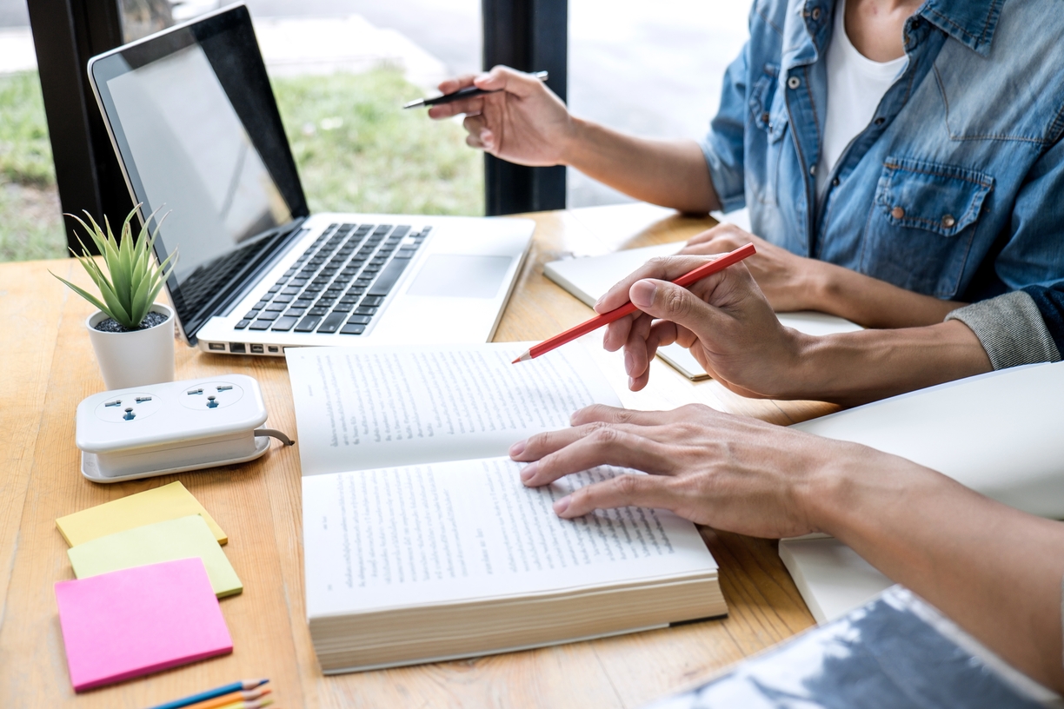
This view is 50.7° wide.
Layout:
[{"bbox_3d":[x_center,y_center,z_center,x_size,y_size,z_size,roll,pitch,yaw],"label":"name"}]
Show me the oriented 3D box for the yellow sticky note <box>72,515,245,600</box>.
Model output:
[{"bbox_3d":[-0.204,0.118,0.606,0.076,0.004,0.077,-14,31,-27],"label":"yellow sticky note"}]

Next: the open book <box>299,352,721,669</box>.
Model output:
[{"bbox_3d":[-0.035,0.069,0.680,0.208,0.037,0.293,-5,25,-11],"label":"open book"}]

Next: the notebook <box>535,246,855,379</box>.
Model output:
[{"bbox_3d":[0.145,-0.048,0.967,0.178,0.011,0.252,-11,27,-23],"label":"notebook"}]

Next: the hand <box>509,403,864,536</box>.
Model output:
[{"bbox_3d":[0.087,0.063,0.631,0.190,0.058,0.095,6,25,14],"label":"hand"}]

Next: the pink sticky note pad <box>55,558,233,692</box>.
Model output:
[{"bbox_3d":[-0.199,0.133,0.571,0.076,0.004,0.077,-10,31,-20],"label":"pink sticky note pad"}]

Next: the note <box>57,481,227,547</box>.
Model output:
[{"bbox_3d":[-0.225,0.102,0.646,0.075,0.004,0.076,-17,29,-32],"label":"note"}]

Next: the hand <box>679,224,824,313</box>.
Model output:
[{"bbox_3d":[0.184,-0.072,0.949,0.140,0.057,0.085,14,28,29],"label":"hand"}]

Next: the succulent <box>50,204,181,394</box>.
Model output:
[{"bbox_3d":[-0.288,-0.036,0.788,0.092,0.140,0.088,0,24,0],"label":"succulent"}]

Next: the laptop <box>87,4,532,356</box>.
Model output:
[{"bbox_3d":[-0.156,-0.161,0.956,0.282,0.228,0.325,3,25,6],"label":"laptop"}]

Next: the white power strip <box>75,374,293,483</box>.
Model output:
[{"bbox_3d":[-0.234,0.046,0.741,0.122,0.029,0.073,-9,26,-18],"label":"white power strip"}]

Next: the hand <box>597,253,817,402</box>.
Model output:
[{"bbox_3d":[0.115,-0.019,0.765,0.150,0.095,0.085,4,25,9],"label":"hand"}]

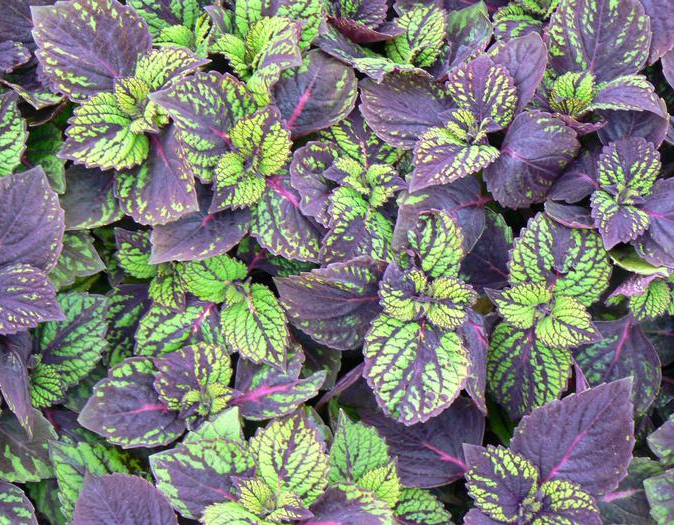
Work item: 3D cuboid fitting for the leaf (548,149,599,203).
[{"bbox_3d":[0.139,-0.050,1.560,0.035,0.010,0.038,-8,64,7],"label":"leaf"}]

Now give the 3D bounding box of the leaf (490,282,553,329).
[{"bbox_3d":[0.112,0.026,1.617,0.042,0.014,0.035,11,62,13],"label":"leaf"}]

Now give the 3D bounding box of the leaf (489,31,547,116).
[{"bbox_3d":[0.116,-0.124,1.708,0.036,0.009,0.070,17,58,0],"label":"leaf"}]

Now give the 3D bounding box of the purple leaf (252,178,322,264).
[{"bbox_3d":[-0.031,-0.025,1.641,0.047,0.012,0.064,-30,77,-18],"label":"purple leaf"}]

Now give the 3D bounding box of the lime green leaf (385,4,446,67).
[{"bbox_3d":[0.048,-0.137,1.596,0.036,0.009,0.048,17,57,8],"label":"lime green leaf"}]

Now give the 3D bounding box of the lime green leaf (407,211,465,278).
[{"bbox_3d":[0.056,-0.010,1.507,0.036,0.009,0.061,5,45,3],"label":"lime green leaf"}]

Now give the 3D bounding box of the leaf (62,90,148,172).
[{"bbox_3d":[-0.150,-0.079,1.657,0.056,0.014,0.061,-24,64,1],"label":"leaf"}]

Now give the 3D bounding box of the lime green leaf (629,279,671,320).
[{"bbox_3d":[0.192,0.022,1.599,0.024,0.006,0.032,33,70,13],"label":"lime green leaf"}]

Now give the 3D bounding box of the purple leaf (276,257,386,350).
[{"bbox_3d":[-0.002,0.024,1.639,0.072,0.020,0.055,7,70,9],"label":"purple leaf"}]

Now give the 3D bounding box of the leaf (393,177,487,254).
[{"bbox_3d":[0.067,-0.029,1.693,0.064,0.020,0.056,-14,67,-6],"label":"leaf"}]

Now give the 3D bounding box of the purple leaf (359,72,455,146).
[{"bbox_3d":[0.046,-0.100,1.713,0.063,0.020,0.052,10,61,12],"label":"purple leaf"}]

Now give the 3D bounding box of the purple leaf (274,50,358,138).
[{"bbox_3d":[-0.015,-0.109,1.704,0.054,0.013,0.073,15,52,4],"label":"purple leaf"}]

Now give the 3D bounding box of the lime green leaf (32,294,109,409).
[{"bbox_3d":[-0.151,0.047,1.497,0.049,0.013,0.059,40,64,17],"label":"lime green leaf"}]

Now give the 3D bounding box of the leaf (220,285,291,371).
[{"bbox_3d":[-0.046,0.035,1.481,0.036,0.009,0.053,-23,78,-12],"label":"leaf"}]

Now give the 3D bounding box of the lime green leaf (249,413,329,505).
[{"bbox_3d":[-0.026,0.110,1.521,0.048,0.012,0.052,16,66,4],"label":"lime green leaf"}]

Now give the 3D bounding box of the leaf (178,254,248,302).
[{"bbox_3d":[-0.072,0.009,1.500,0.044,0.007,0.028,24,65,28],"label":"leaf"}]

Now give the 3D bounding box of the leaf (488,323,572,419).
[{"bbox_3d":[0.114,0.066,1.564,0.051,0.013,0.061,11,76,3],"label":"leaf"}]

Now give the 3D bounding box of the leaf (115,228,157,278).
[{"bbox_3d":[-0.116,-0.005,1.522,0.042,0.007,0.028,34,67,33],"label":"leaf"}]

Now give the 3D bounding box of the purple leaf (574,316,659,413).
[{"bbox_3d":[0.169,0.064,1.591,0.054,0.013,0.068,14,67,6],"label":"purple leaf"}]

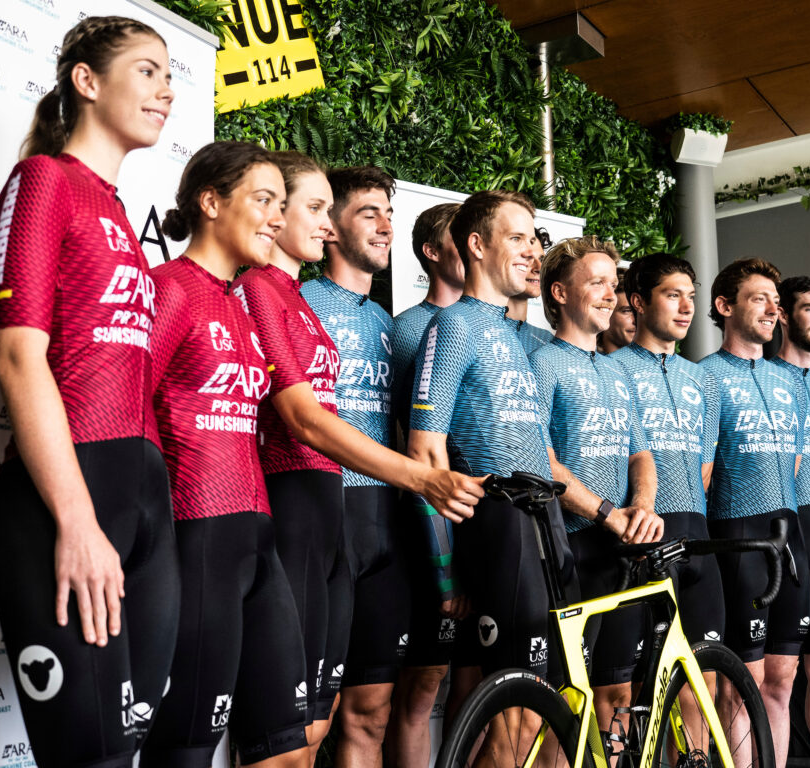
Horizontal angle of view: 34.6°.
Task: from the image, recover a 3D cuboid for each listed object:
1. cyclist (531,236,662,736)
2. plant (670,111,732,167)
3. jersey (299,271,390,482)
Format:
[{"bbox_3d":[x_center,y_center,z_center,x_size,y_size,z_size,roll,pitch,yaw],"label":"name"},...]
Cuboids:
[{"bbox_3d":[0.519,0.473,3.436,0.490,1.773,0.380,7,-13,-43],"label":"cyclist"},{"bbox_3d":[1.487,-1.232,6.574,0.280,0.250,0.220,2,-10,-22],"label":"plant"},{"bbox_3d":[-0.153,-0.009,3.143,0.280,0.550,0.460,-9,-12,39],"label":"jersey"}]

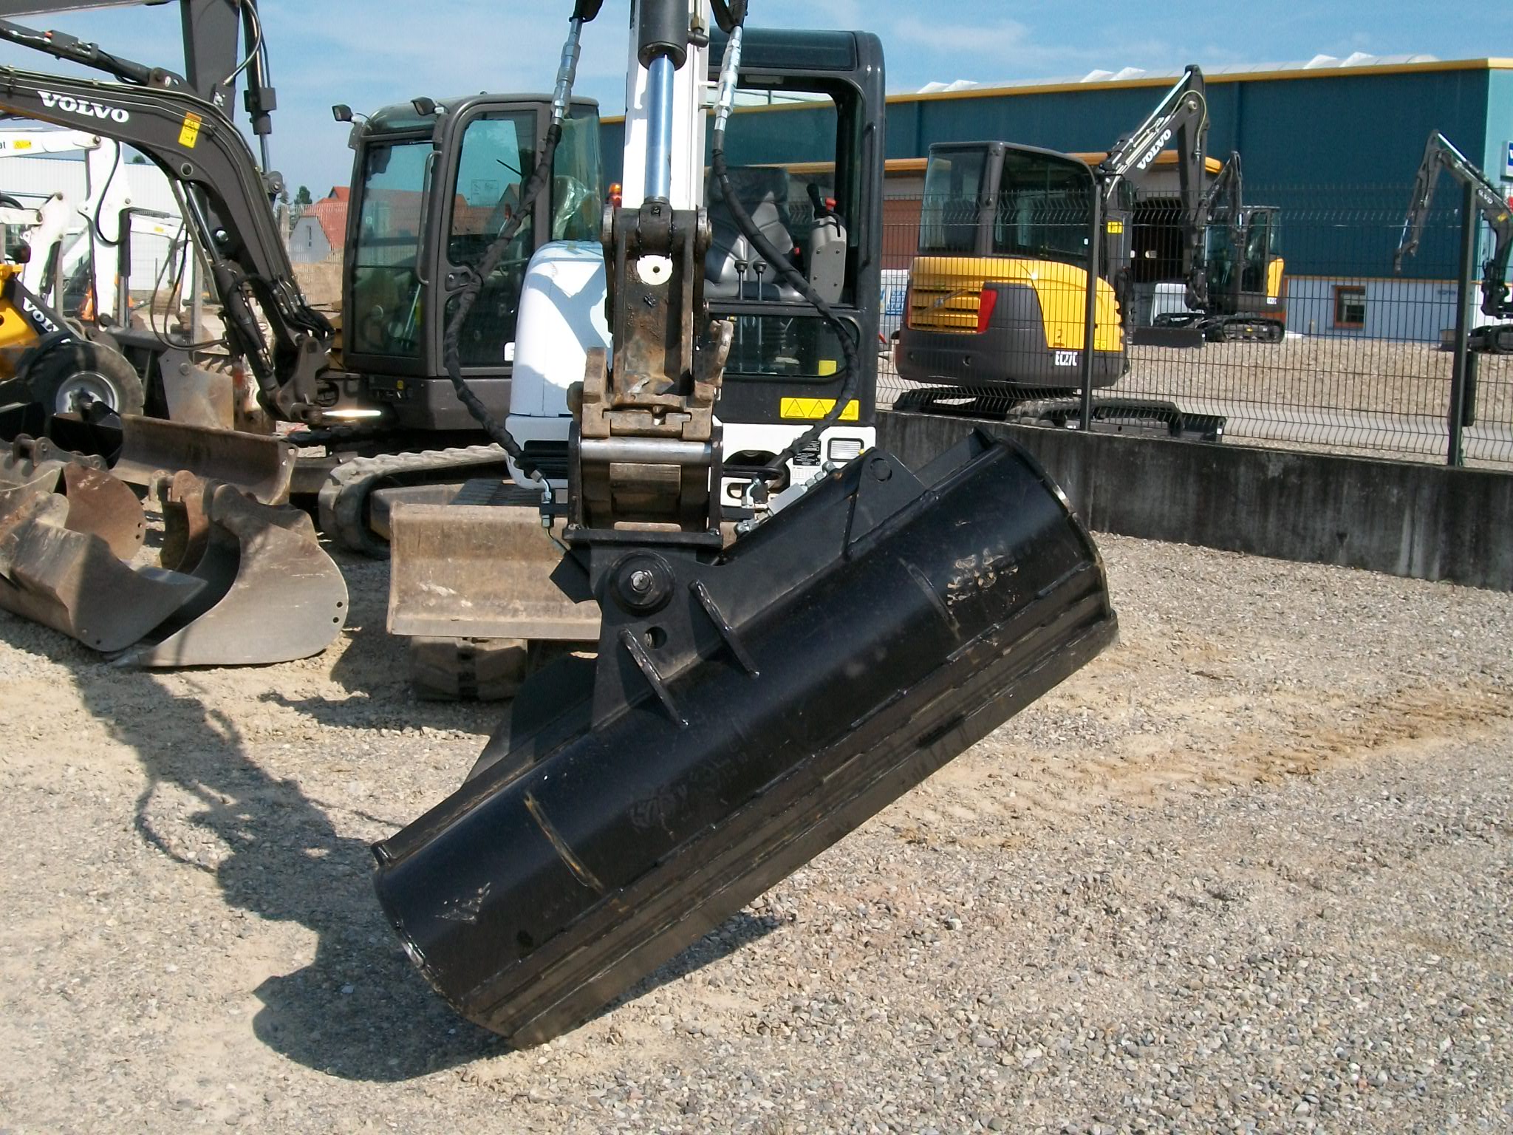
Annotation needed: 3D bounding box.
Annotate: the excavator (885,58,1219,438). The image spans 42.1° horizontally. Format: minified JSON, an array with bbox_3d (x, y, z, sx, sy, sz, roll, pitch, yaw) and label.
[{"bbox_3d":[2.716,-2.586,16.427,3.250,3.250,1.550,-7,12,-41],"label":"excavator"}]

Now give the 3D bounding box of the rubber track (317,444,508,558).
[{"bbox_3d":[-1.438,-0.438,11.593,2.400,0.570,0.410,-8,12,-43],"label":"rubber track"}]

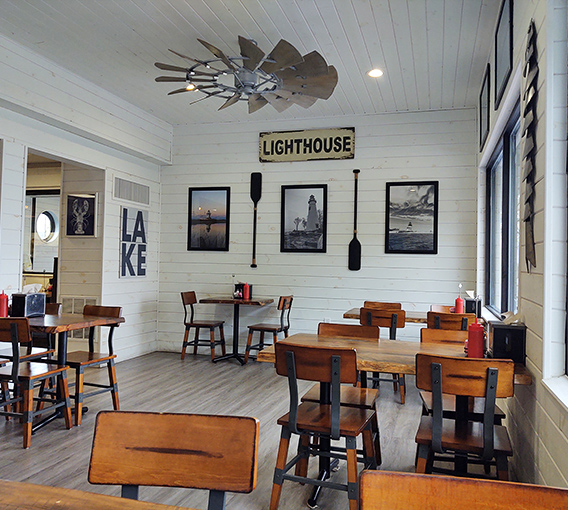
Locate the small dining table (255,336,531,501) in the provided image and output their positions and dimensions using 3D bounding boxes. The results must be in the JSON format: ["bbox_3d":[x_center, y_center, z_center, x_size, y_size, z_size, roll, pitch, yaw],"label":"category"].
[{"bbox_3d":[0.607,0.914,3.009,1.320,0.752,0.867,1,-1,16],"label":"small dining table"}]

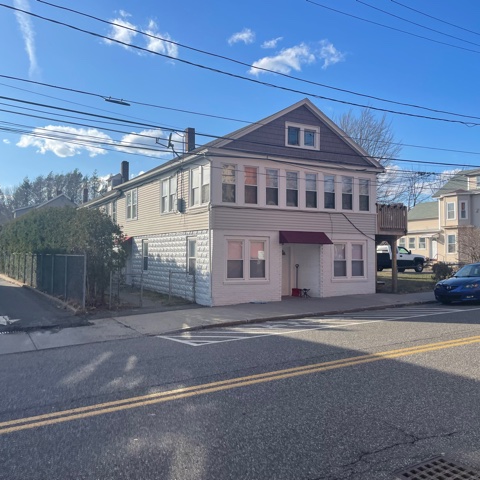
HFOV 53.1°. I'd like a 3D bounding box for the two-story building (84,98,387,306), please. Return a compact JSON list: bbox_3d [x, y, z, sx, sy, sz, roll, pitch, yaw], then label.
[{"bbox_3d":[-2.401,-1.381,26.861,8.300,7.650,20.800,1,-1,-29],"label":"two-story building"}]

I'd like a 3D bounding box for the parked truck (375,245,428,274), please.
[{"bbox_3d":[11.352,1.427,35.998,5.800,1.920,2.000,1,-1,-24],"label":"parked truck"}]

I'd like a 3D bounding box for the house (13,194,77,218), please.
[{"bbox_3d":[-19.947,-1.010,49.925,8.500,7.600,10.000,1,-1,-29],"label":"house"}]

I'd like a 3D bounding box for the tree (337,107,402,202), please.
[{"bbox_3d":[10.737,-4.529,40.862,7.500,13.890,7.500,1,-1,-29],"label":"tree"}]

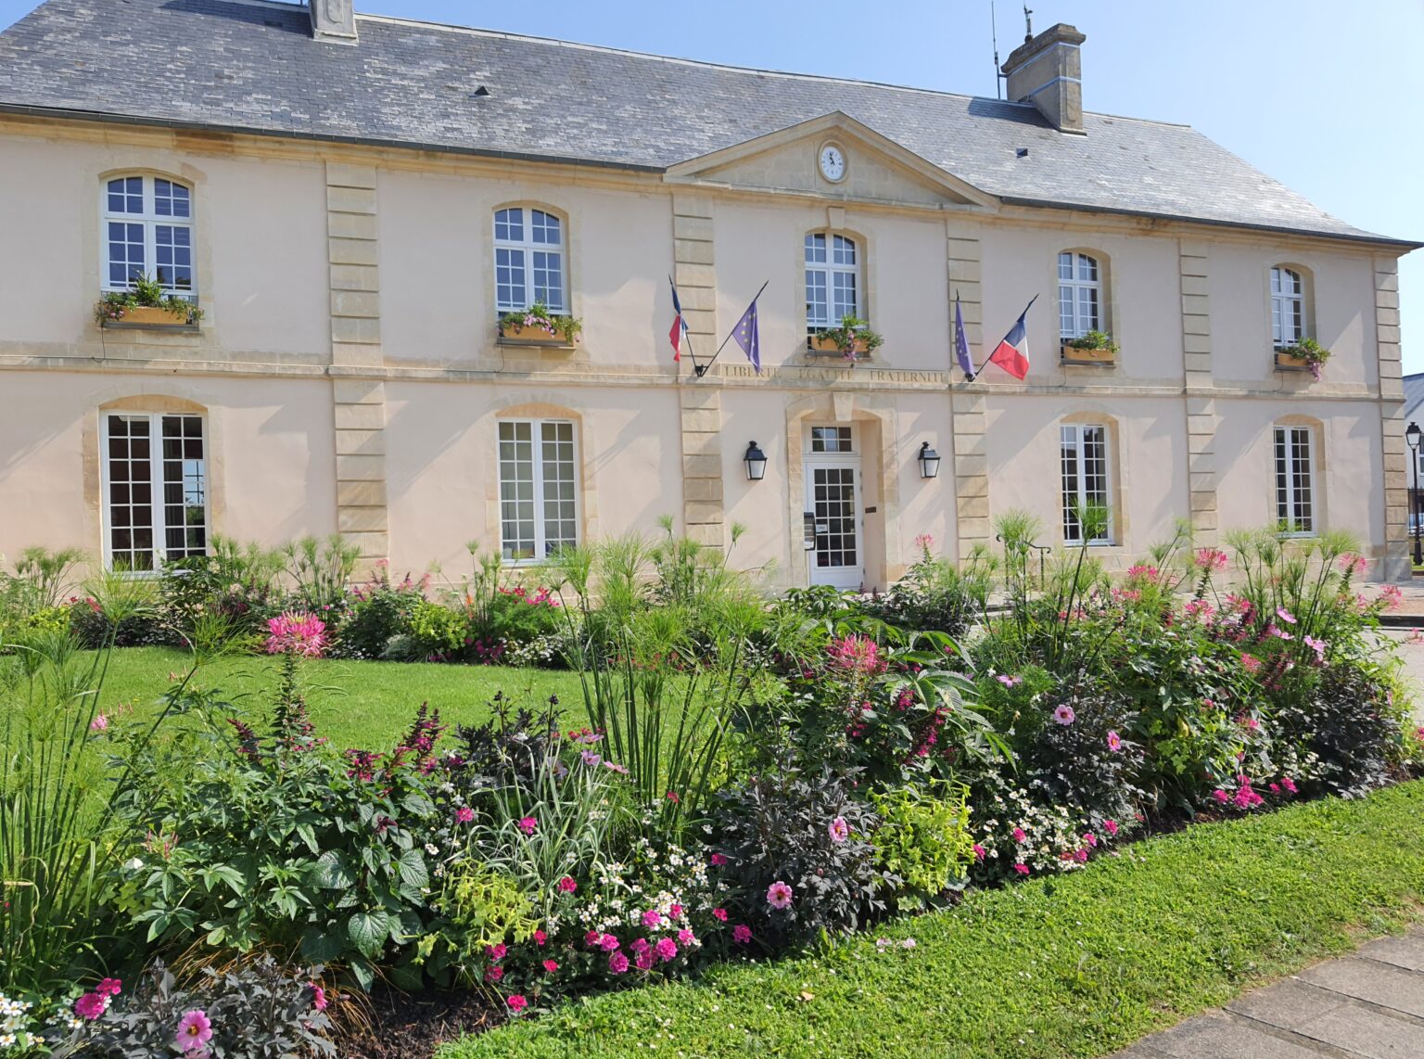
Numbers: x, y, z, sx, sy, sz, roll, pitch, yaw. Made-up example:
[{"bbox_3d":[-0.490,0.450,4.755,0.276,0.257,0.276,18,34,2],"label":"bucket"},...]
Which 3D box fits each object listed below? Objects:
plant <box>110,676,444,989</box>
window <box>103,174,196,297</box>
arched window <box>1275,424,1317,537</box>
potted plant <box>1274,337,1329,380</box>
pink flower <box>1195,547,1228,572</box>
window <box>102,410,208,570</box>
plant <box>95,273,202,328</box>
[{"bbox_3d":[-1.523,1.063,3.750,1.100,1.050,0.850,-1,-1,-22],"label":"plant"},{"bbox_3d":[-7.272,-3.742,13.853,1.094,1.715,0.150,-2,-1,-22],"label":"window"},{"bbox_3d":[11.485,-0.978,21.133,1.220,2.200,0.150,-1,-1,-19],"label":"arched window"},{"bbox_3d":[11.528,-3.353,20.930,1.000,0.780,0.420,-1,-1,-19],"label":"potted plant"},{"bbox_3d":[2.899,0.174,6.200,0.190,0.145,0.190,-2,-1,25],"label":"pink flower"},{"bbox_3d":[-7.537,-0.519,14.462,1.270,2.200,0.150,-1,-1,-19],"label":"window"},{"bbox_3d":[-7.133,-2.900,13.535,1.190,0.614,0.380,-2,-1,-22],"label":"plant"}]

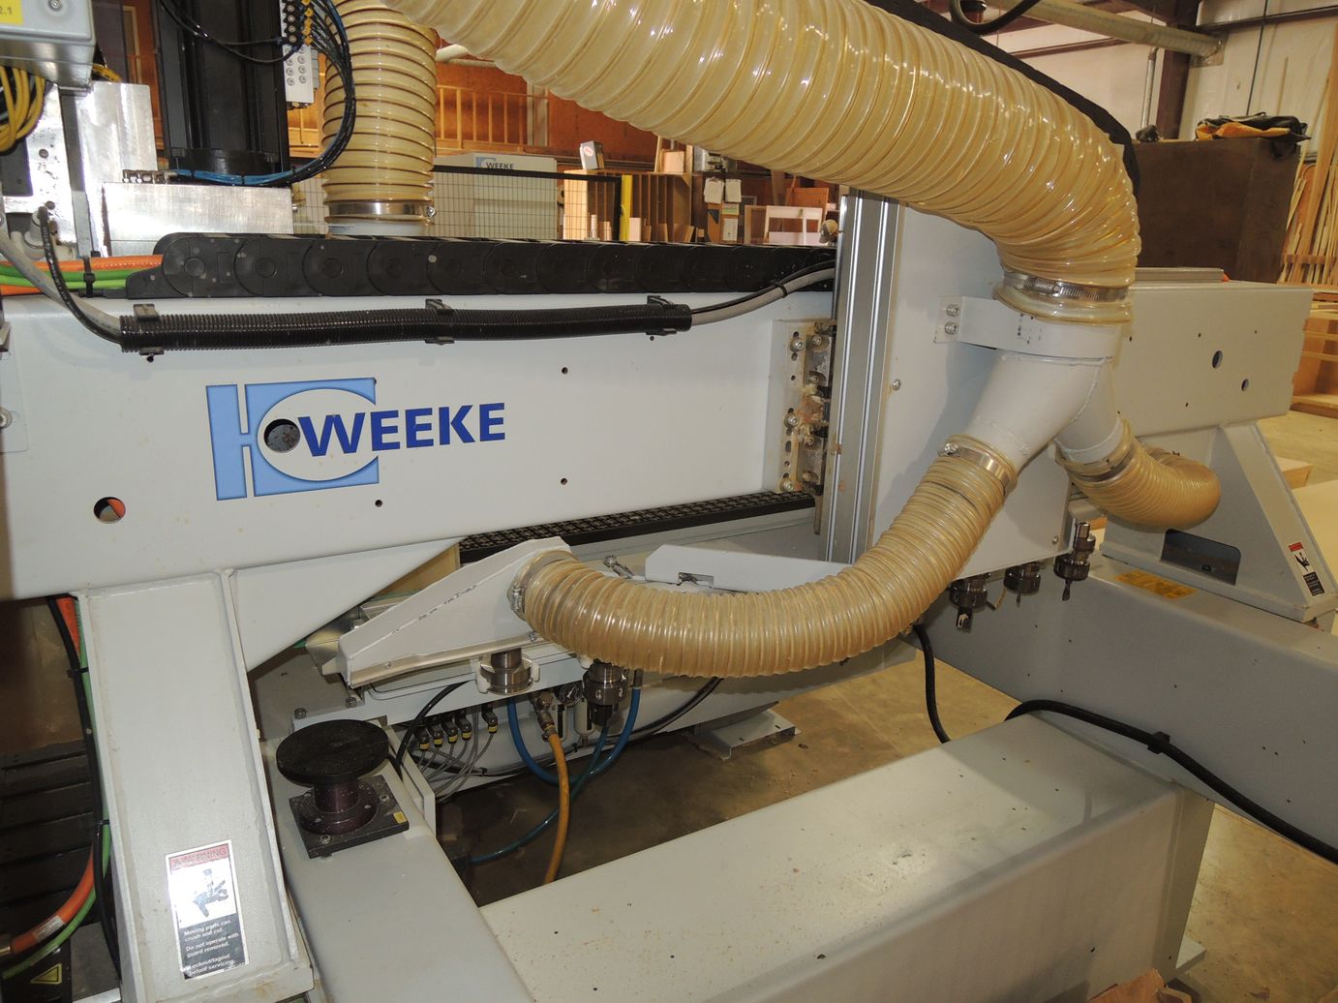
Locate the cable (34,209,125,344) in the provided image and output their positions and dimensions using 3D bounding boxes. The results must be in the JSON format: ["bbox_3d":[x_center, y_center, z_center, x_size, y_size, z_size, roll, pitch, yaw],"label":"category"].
[{"bbox_3d":[-0.544,-0.206,0.858,0.058,0.124,0.055,-8,18,-30],"label":"cable"}]

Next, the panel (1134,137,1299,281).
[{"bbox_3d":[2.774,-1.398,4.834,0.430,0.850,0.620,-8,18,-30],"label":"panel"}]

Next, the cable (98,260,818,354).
[{"bbox_3d":[-0.148,-0.238,1.091,0.880,0.103,0.052,-8,18,-30],"label":"cable"}]

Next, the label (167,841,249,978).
[{"bbox_3d":[-0.437,0.387,0.879,0.056,0.113,0.003,-8,-18,-30],"label":"label"}]

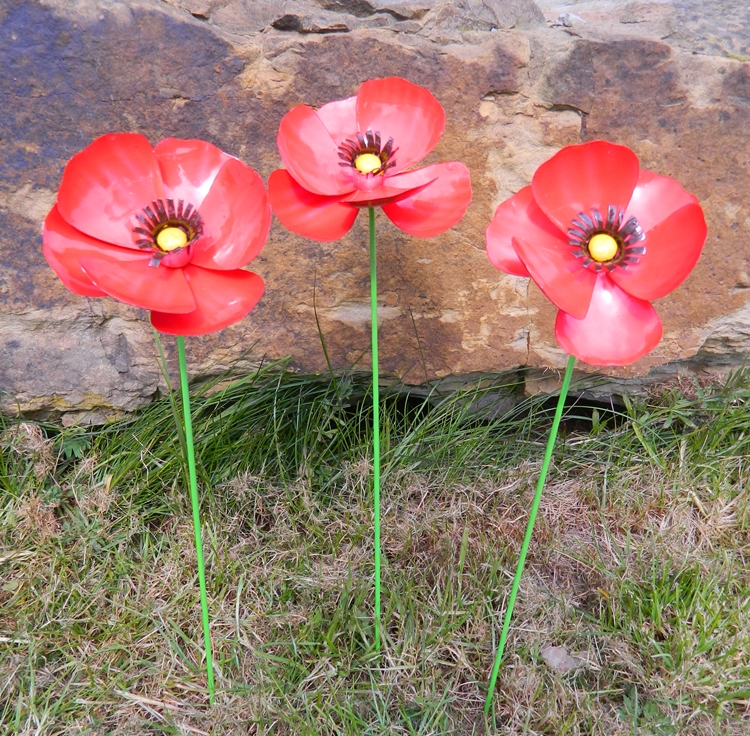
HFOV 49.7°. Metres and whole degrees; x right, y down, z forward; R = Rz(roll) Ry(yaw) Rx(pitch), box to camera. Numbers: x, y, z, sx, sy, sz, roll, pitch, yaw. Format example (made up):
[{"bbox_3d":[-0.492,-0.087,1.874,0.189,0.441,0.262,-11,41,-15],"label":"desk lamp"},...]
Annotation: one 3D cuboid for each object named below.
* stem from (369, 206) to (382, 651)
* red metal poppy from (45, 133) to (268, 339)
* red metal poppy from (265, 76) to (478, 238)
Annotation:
[{"bbox_3d":[0.001,0.106,0.953,0.006,0.600,0.006,-1,25,0],"label":"stem"},{"bbox_3d":[-0.199,-0.123,0.745,0.205,0.085,0.190,-9,69,-14],"label":"red metal poppy"},{"bbox_3d":[-0.006,-0.216,0.840,0.204,0.090,0.188,5,60,8],"label":"red metal poppy"}]

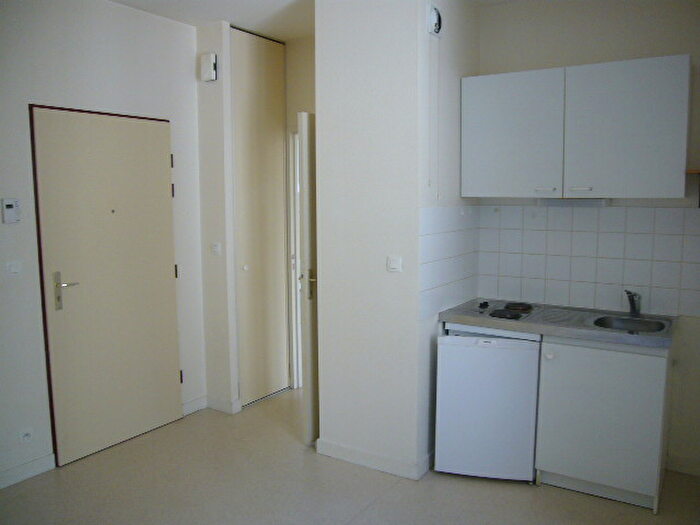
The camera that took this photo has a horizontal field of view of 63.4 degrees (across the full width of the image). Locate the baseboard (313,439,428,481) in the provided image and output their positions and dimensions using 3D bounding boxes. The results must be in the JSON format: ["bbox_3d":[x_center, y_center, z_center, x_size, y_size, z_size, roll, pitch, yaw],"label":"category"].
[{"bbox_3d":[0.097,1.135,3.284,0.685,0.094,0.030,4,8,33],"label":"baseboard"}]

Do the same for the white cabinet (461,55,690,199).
[{"bbox_3d":[1.226,-0.708,3.137,1.196,0.702,0.314,4,8,33],"label":"white cabinet"}]

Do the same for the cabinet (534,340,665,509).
[{"bbox_3d":[1.399,0.775,3.060,0.599,0.849,0.551,4,8,33],"label":"cabinet"}]

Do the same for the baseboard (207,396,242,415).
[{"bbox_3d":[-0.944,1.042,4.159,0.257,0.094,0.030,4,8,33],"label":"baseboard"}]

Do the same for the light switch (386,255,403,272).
[{"bbox_3d":[0.235,0.009,3.044,0.080,0.080,0.014,4,8,33],"label":"light switch"}]

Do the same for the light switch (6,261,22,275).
[{"bbox_3d":[-1.768,0.027,2.989,0.014,0.080,0.080,4,8,33],"label":"light switch"}]

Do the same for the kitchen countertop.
[{"bbox_3d":[1.159,0.318,3.149,1.198,0.055,0.569,4,8,33],"label":"kitchen countertop"}]

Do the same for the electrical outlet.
[{"bbox_3d":[-1.768,0.952,3.090,0.015,0.080,0.080,4,8,33],"label":"electrical outlet"}]

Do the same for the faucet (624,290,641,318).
[{"bbox_3d":[1.511,0.230,3.022,0.055,0.145,0.135,4,8,33],"label":"faucet"}]

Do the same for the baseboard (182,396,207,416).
[{"bbox_3d":[-1.123,1.046,4.114,0.020,0.094,0.250,4,8,33],"label":"baseboard"}]

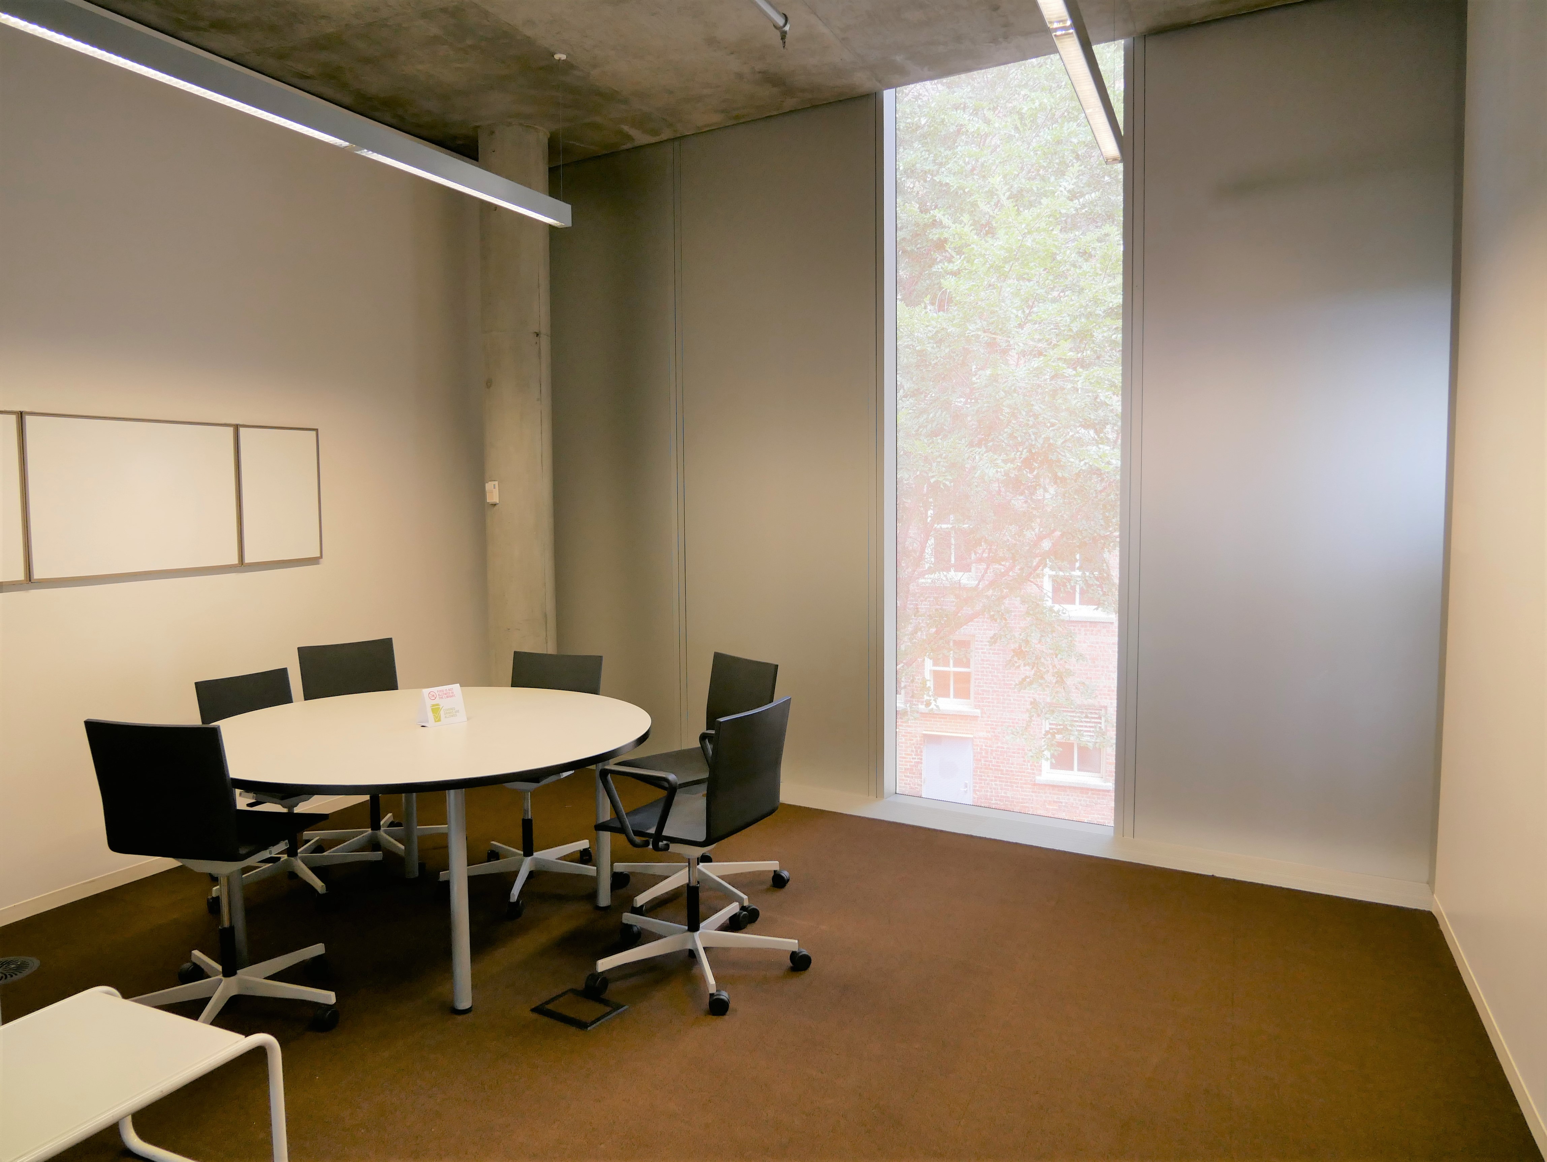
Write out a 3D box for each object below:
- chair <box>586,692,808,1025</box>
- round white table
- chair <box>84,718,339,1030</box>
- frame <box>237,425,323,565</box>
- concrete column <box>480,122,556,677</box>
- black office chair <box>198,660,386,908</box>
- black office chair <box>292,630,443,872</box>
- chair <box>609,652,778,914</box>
[{"bbox_3d":[-0.264,0.814,3.450,0.672,0.886,0.676,3,6,32],"label":"chair"},{"bbox_3d":[-1.189,0.867,3.722,1.512,0.740,1.512,0,5,0],"label":"round white table"},{"bbox_3d":[-1.561,0.819,3.106,0.657,0.938,0.682,1,5,11],"label":"chair"},{"bbox_3d":[-2.211,-0.387,4.834,0.025,0.606,0.437,2,5,24],"label":"frame"},{"bbox_3d":[-1.326,-0.596,5.600,0.370,3.350,0.370,2,5,24],"label":"concrete column"},{"bbox_3d":[-1.883,0.790,4.124,0.682,0.829,0.658,2,5,27],"label":"black office chair"},{"bbox_3d":[-1.642,0.727,4.446,0.682,0.901,0.658,-4,6,-43],"label":"black office chair"},{"bbox_3d":[-0.280,0.761,4.013,0.682,0.899,0.655,-4,6,-38],"label":"chair"}]

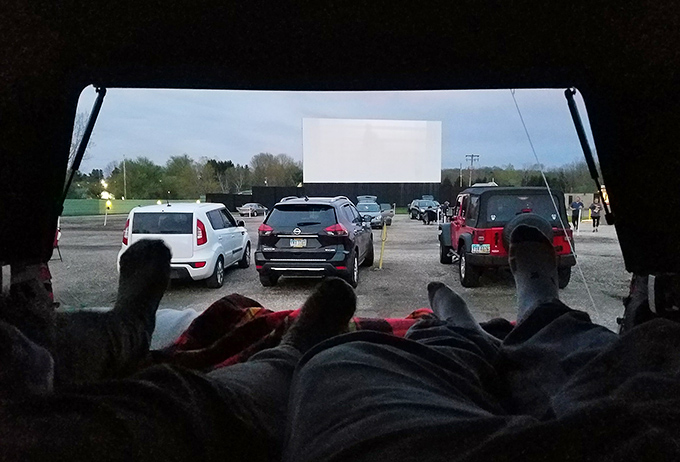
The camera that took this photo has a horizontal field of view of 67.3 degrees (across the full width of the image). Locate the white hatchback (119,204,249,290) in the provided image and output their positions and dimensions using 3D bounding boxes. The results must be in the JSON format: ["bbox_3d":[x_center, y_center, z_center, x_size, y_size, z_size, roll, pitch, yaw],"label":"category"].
[{"bbox_3d":[-3.112,0.175,10.951,1.820,1.620,4.120,0,5,1],"label":"white hatchback"}]

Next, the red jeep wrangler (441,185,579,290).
[{"bbox_3d":[3.169,0.028,10.371,1.900,1.820,4.620,0,4,4],"label":"red jeep wrangler"}]

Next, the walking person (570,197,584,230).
[{"bbox_3d":[12.324,-0.900,26.500,0.620,1.749,0.420,1,4,20],"label":"walking person"}]

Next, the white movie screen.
[{"bbox_3d":[5.654,-13.215,85.197,23.592,10.527,0.500,-1,3,-10],"label":"white movie screen"}]

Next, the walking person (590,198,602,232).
[{"bbox_3d":[12.506,-0.763,24.900,0.600,1.672,0.420,1,4,20],"label":"walking person"}]

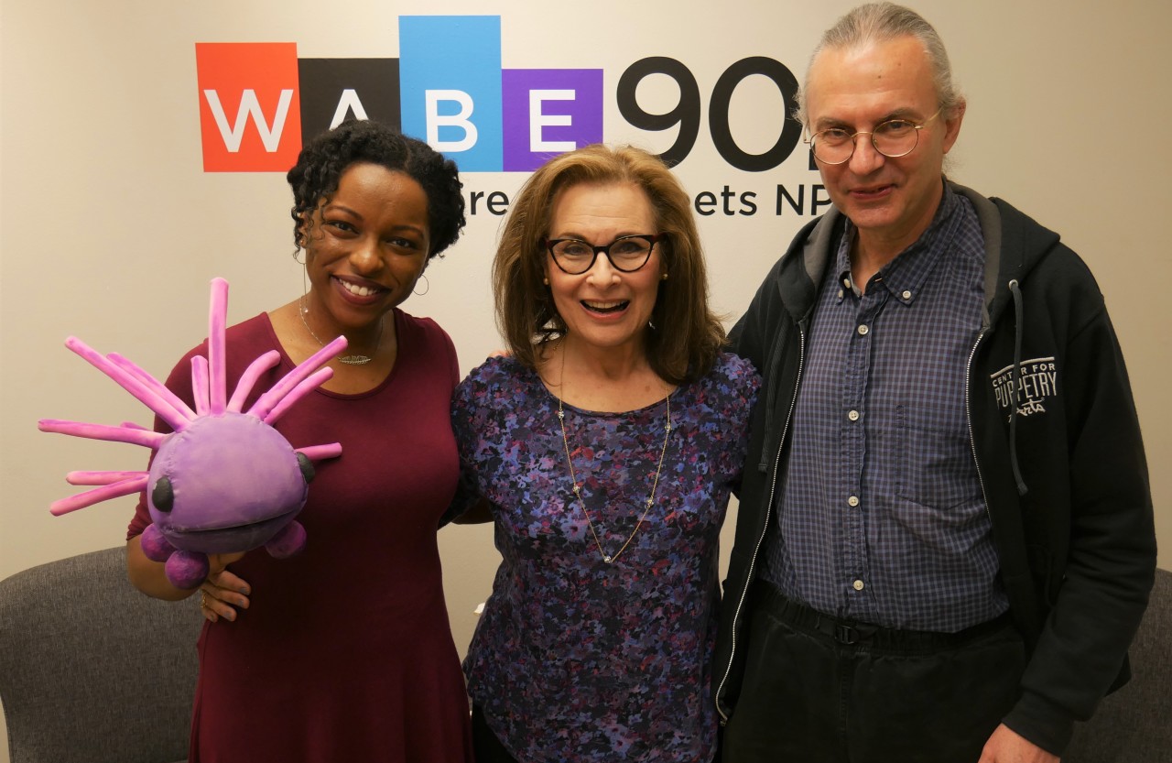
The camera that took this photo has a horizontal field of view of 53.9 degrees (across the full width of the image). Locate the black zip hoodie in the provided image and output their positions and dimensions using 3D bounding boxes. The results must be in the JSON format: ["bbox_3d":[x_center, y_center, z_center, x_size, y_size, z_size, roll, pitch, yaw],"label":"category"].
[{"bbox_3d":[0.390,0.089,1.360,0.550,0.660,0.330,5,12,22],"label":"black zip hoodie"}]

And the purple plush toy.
[{"bbox_3d":[-0.372,0.047,1.100,0.280,0.275,0.190,-10,15,-26],"label":"purple plush toy"}]

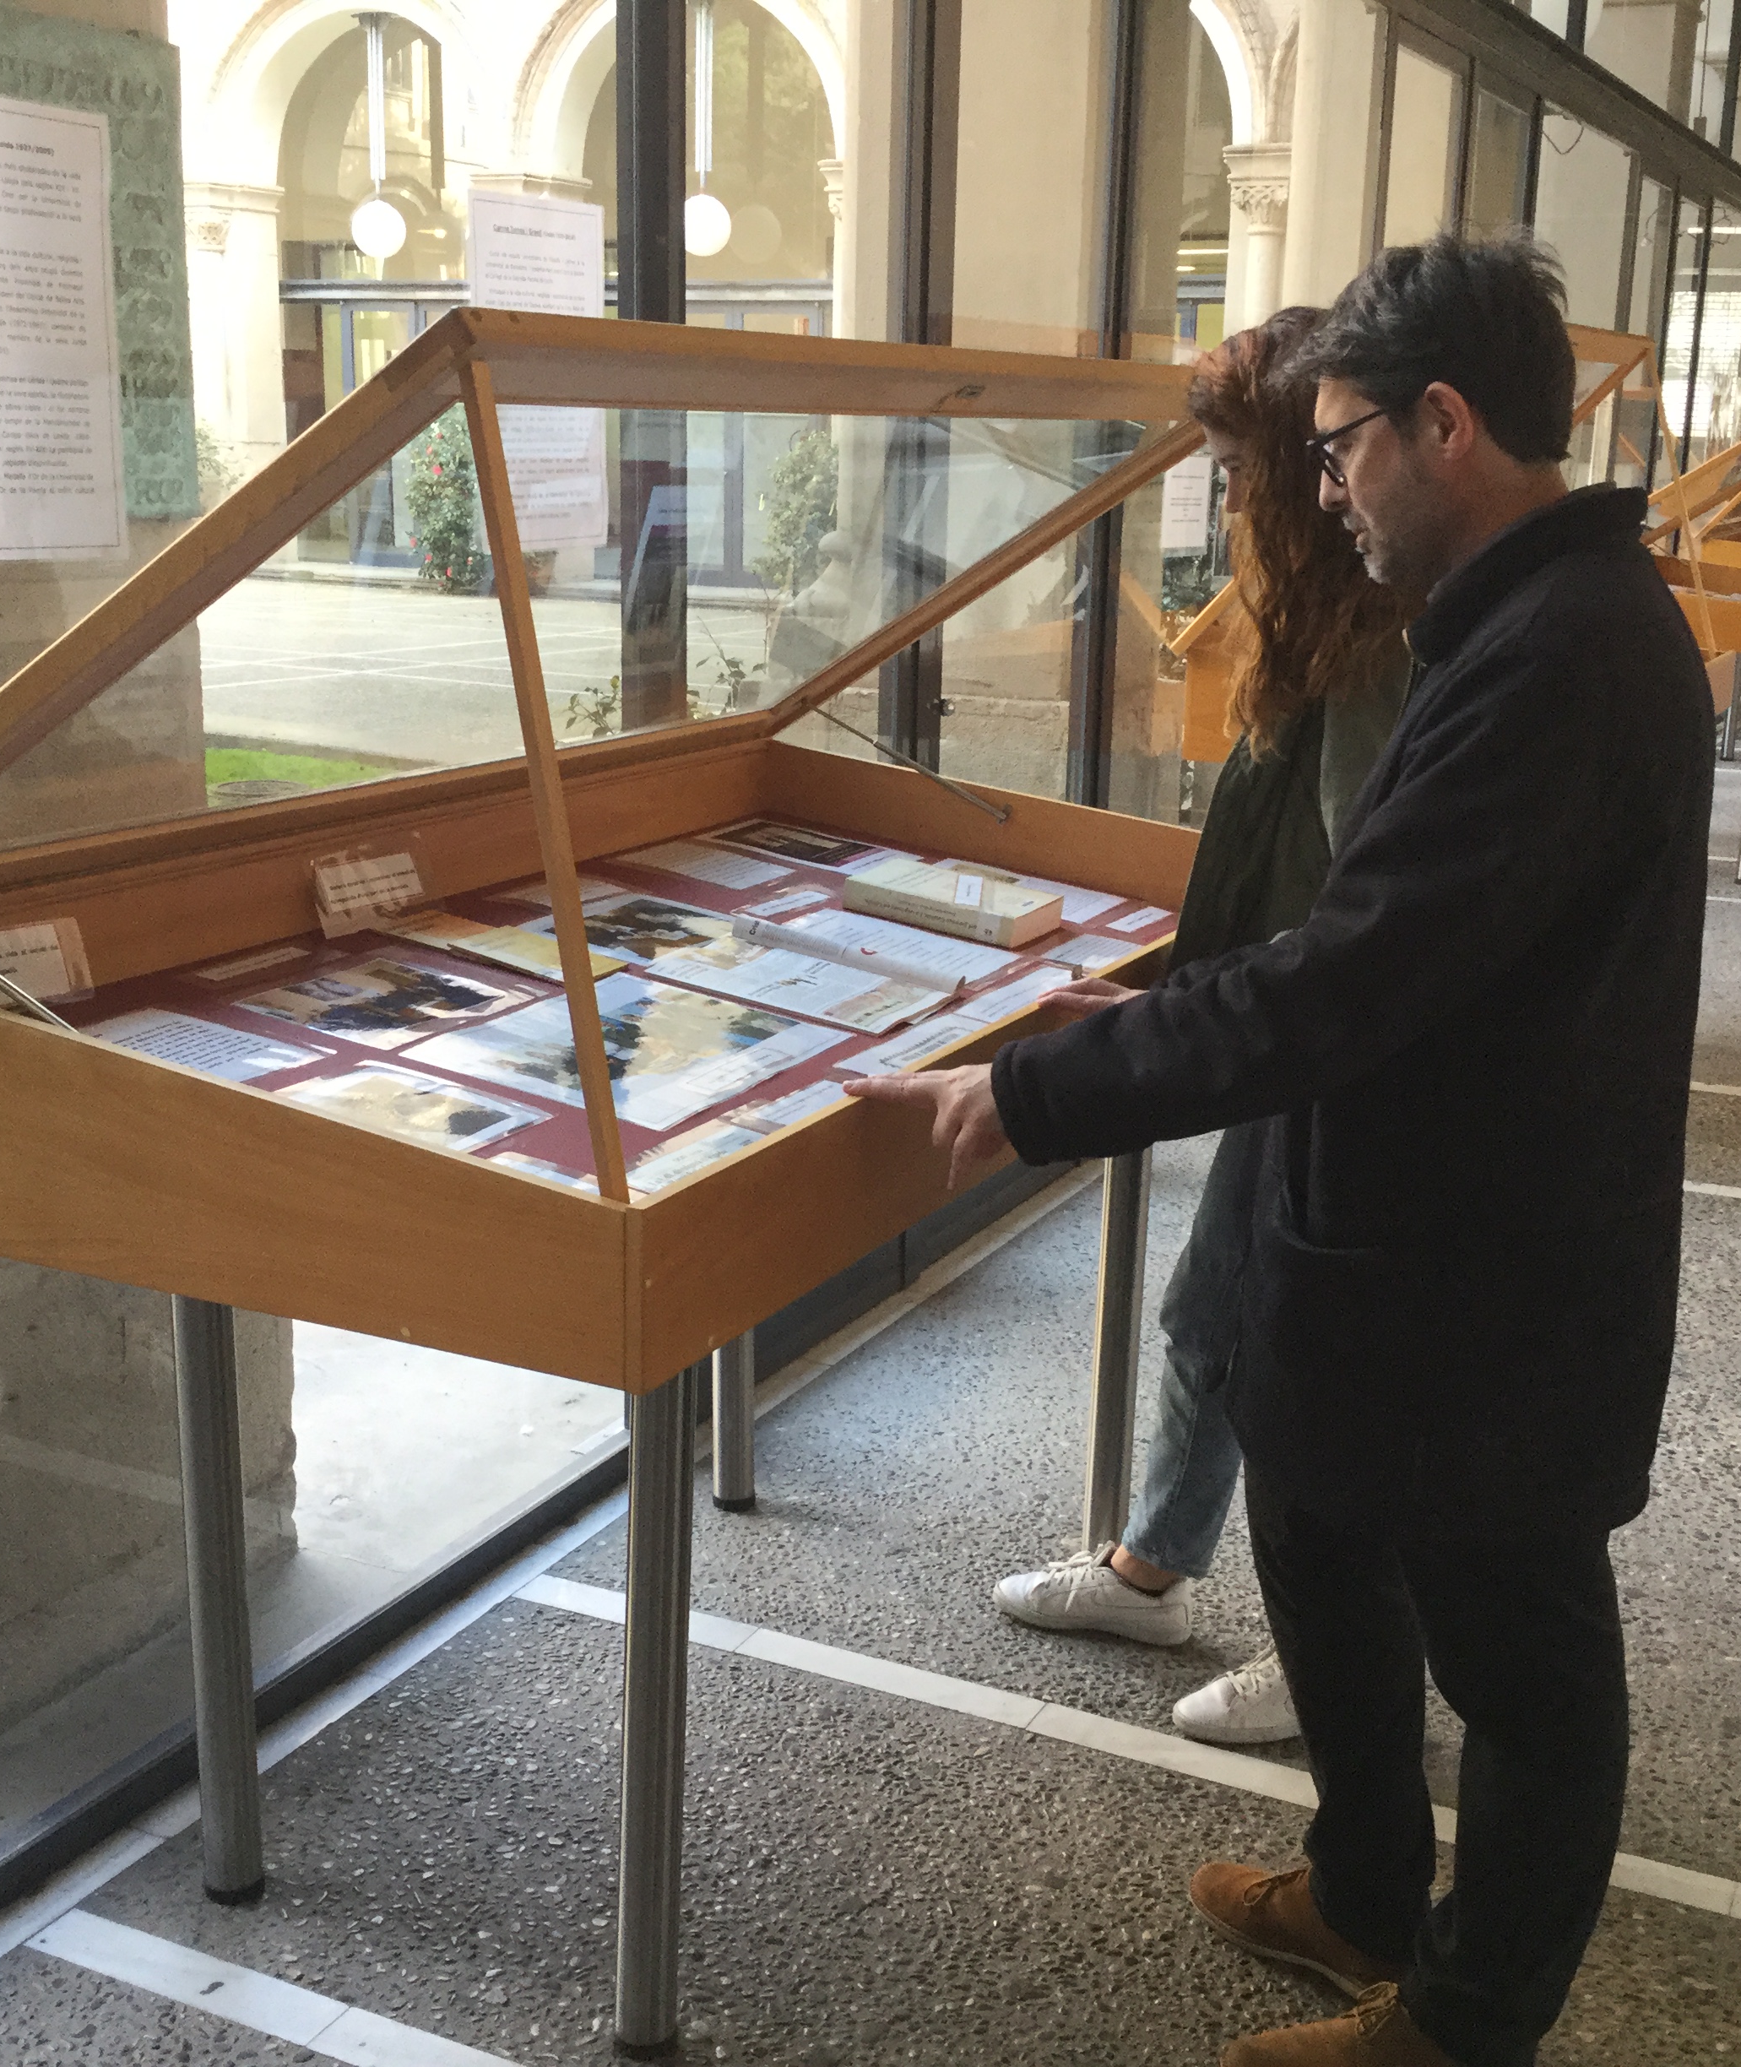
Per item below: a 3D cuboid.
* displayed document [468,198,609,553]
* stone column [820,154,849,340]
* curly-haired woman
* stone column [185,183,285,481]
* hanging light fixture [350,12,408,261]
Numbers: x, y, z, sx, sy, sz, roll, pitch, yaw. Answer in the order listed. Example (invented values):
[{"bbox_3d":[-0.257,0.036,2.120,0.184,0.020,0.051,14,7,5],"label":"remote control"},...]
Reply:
[{"bbox_3d":[-0.413,-0.822,3.093,0.012,0.420,0.297,8,16,25],"label":"displayed document"},{"bbox_3d":[0.019,-5.256,20.025,0.550,3.300,0.850,8,16,25],"label":"stone column"},{"bbox_3d":[0.406,0.017,2.805,0.560,1.620,0.460,8,16,25],"label":"curly-haired woman"},{"bbox_3d":[-5.877,-6.084,22.907,0.550,3.300,0.900,8,16,25],"label":"stone column"},{"bbox_3d":[-4.321,-7.864,21.626,0.470,2.030,0.470,1,14,0],"label":"hanging light fixture"}]

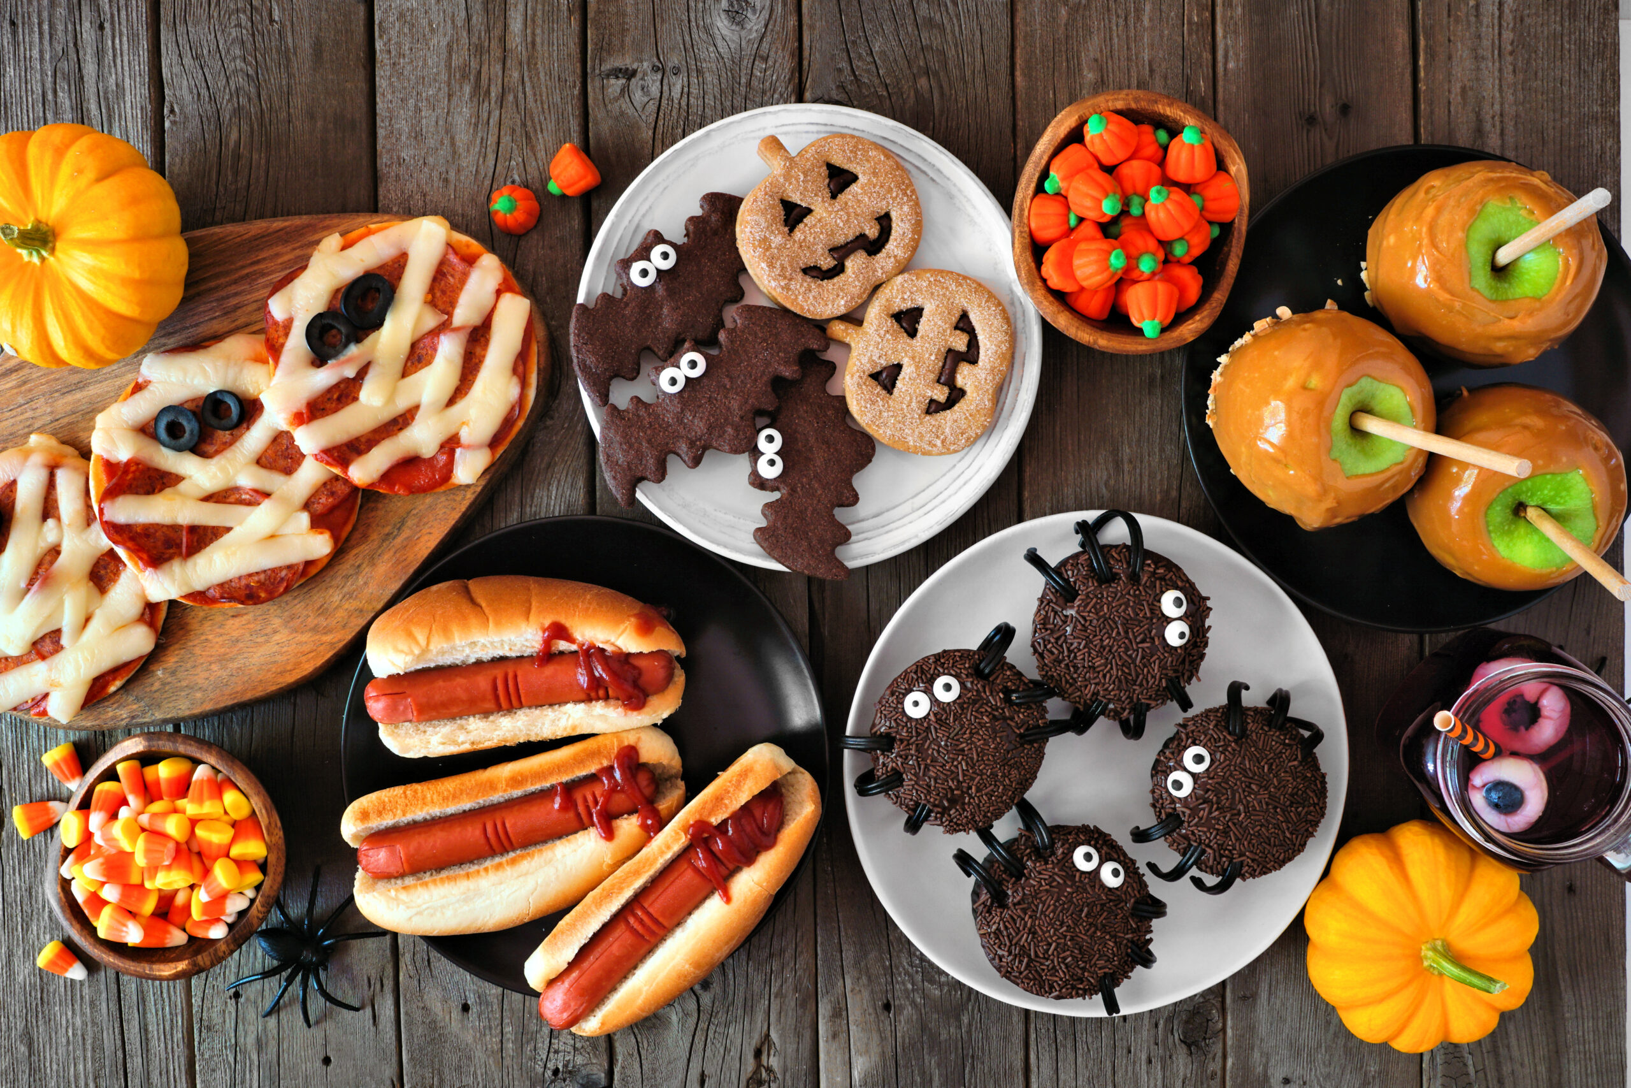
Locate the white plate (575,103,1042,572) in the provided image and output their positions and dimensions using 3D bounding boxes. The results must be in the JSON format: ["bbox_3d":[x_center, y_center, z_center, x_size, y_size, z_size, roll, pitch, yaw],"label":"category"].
[{"bbox_3d":[-0.002,-0.087,0.688,0.195,0.020,0.195,0,92,0],"label":"white plate"}]

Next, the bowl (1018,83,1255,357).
[{"bbox_3d":[0.122,-0.126,0.654,0.094,0.046,0.103,0,92,0],"label":"bowl"}]

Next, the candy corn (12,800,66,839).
[{"bbox_3d":[-0.323,0.115,0.679,0.022,0.011,0.015,-19,92,1],"label":"candy corn"}]

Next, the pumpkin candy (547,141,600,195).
[{"bbox_3d":[-0.099,-0.153,0.666,0.021,0.021,0.021,45,103,-1],"label":"pumpkin candy"}]

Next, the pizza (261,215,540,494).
[{"bbox_3d":[-0.170,-0.078,0.671,0.112,0.019,0.112,0,90,-2],"label":"pizza"}]

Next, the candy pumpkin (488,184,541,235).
[{"bbox_3d":[-0.127,-0.141,0.687,0.021,0.018,0.021,0,92,0],"label":"candy pumpkin"}]

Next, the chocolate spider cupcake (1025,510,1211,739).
[{"bbox_3d":[0.123,0.034,0.667,0.074,0.056,0.090,-7,92,0],"label":"chocolate spider cupcake"}]

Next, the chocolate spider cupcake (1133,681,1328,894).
[{"bbox_3d":[0.167,0.099,0.650,0.071,0.052,0.090,27,92,-1],"label":"chocolate spider cupcake"}]

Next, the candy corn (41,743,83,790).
[{"bbox_3d":[-0.322,0.096,0.698,0.015,0.010,0.022,-27,92,1],"label":"candy corn"}]

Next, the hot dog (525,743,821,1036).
[{"bbox_3d":[-0.054,0.141,0.651,0.147,0.050,0.058,-45,91,1],"label":"hot dog"}]

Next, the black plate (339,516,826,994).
[{"bbox_3d":[-0.094,0.085,0.672,0.197,0.022,0.197,0,92,0],"label":"black plate"}]

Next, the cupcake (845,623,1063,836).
[{"bbox_3d":[0.056,0.078,0.649,0.088,0.052,0.071,-29,92,1],"label":"cupcake"}]

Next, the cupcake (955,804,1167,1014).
[{"bbox_3d":[0.096,0.144,0.651,0.088,0.052,0.071,36,92,-1],"label":"cupcake"}]

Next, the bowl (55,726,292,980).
[{"bbox_3d":[-0.262,0.125,0.681,0.096,0.046,0.100,0,92,0],"label":"bowl"}]

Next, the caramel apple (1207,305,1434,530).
[{"bbox_3d":[0.201,-0.050,0.648,0.086,0.082,0.086,-3,102,-13],"label":"caramel apple"}]

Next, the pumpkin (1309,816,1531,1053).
[{"bbox_3d":[0.252,0.163,0.674,0.094,0.062,0.094,0,92,0],"label":"pumpkin"}]

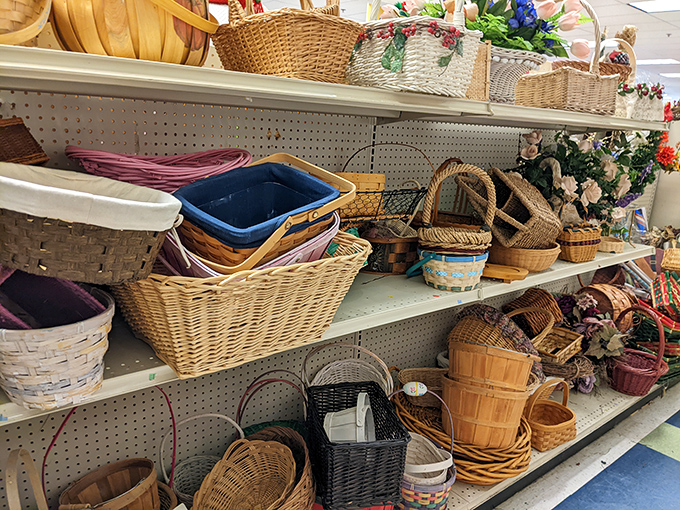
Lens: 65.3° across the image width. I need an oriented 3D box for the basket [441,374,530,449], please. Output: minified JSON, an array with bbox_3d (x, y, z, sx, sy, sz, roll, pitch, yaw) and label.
[{"bbox_3d":[0.502,0.552,1.874,0.303,0.185,0.303,7,-6,17],"label":"basket"}]

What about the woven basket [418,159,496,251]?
[{"bbox_3d":[0.342,-0.137,1.503,0.203,0.249,0.188,6,15,9],"label":"woven basket"}]

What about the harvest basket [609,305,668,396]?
[{"bbox_3d":[1.345,0.426,2.396,0.250,0.386,0.250,-1,15,-18],"label":"harvest basket"}]

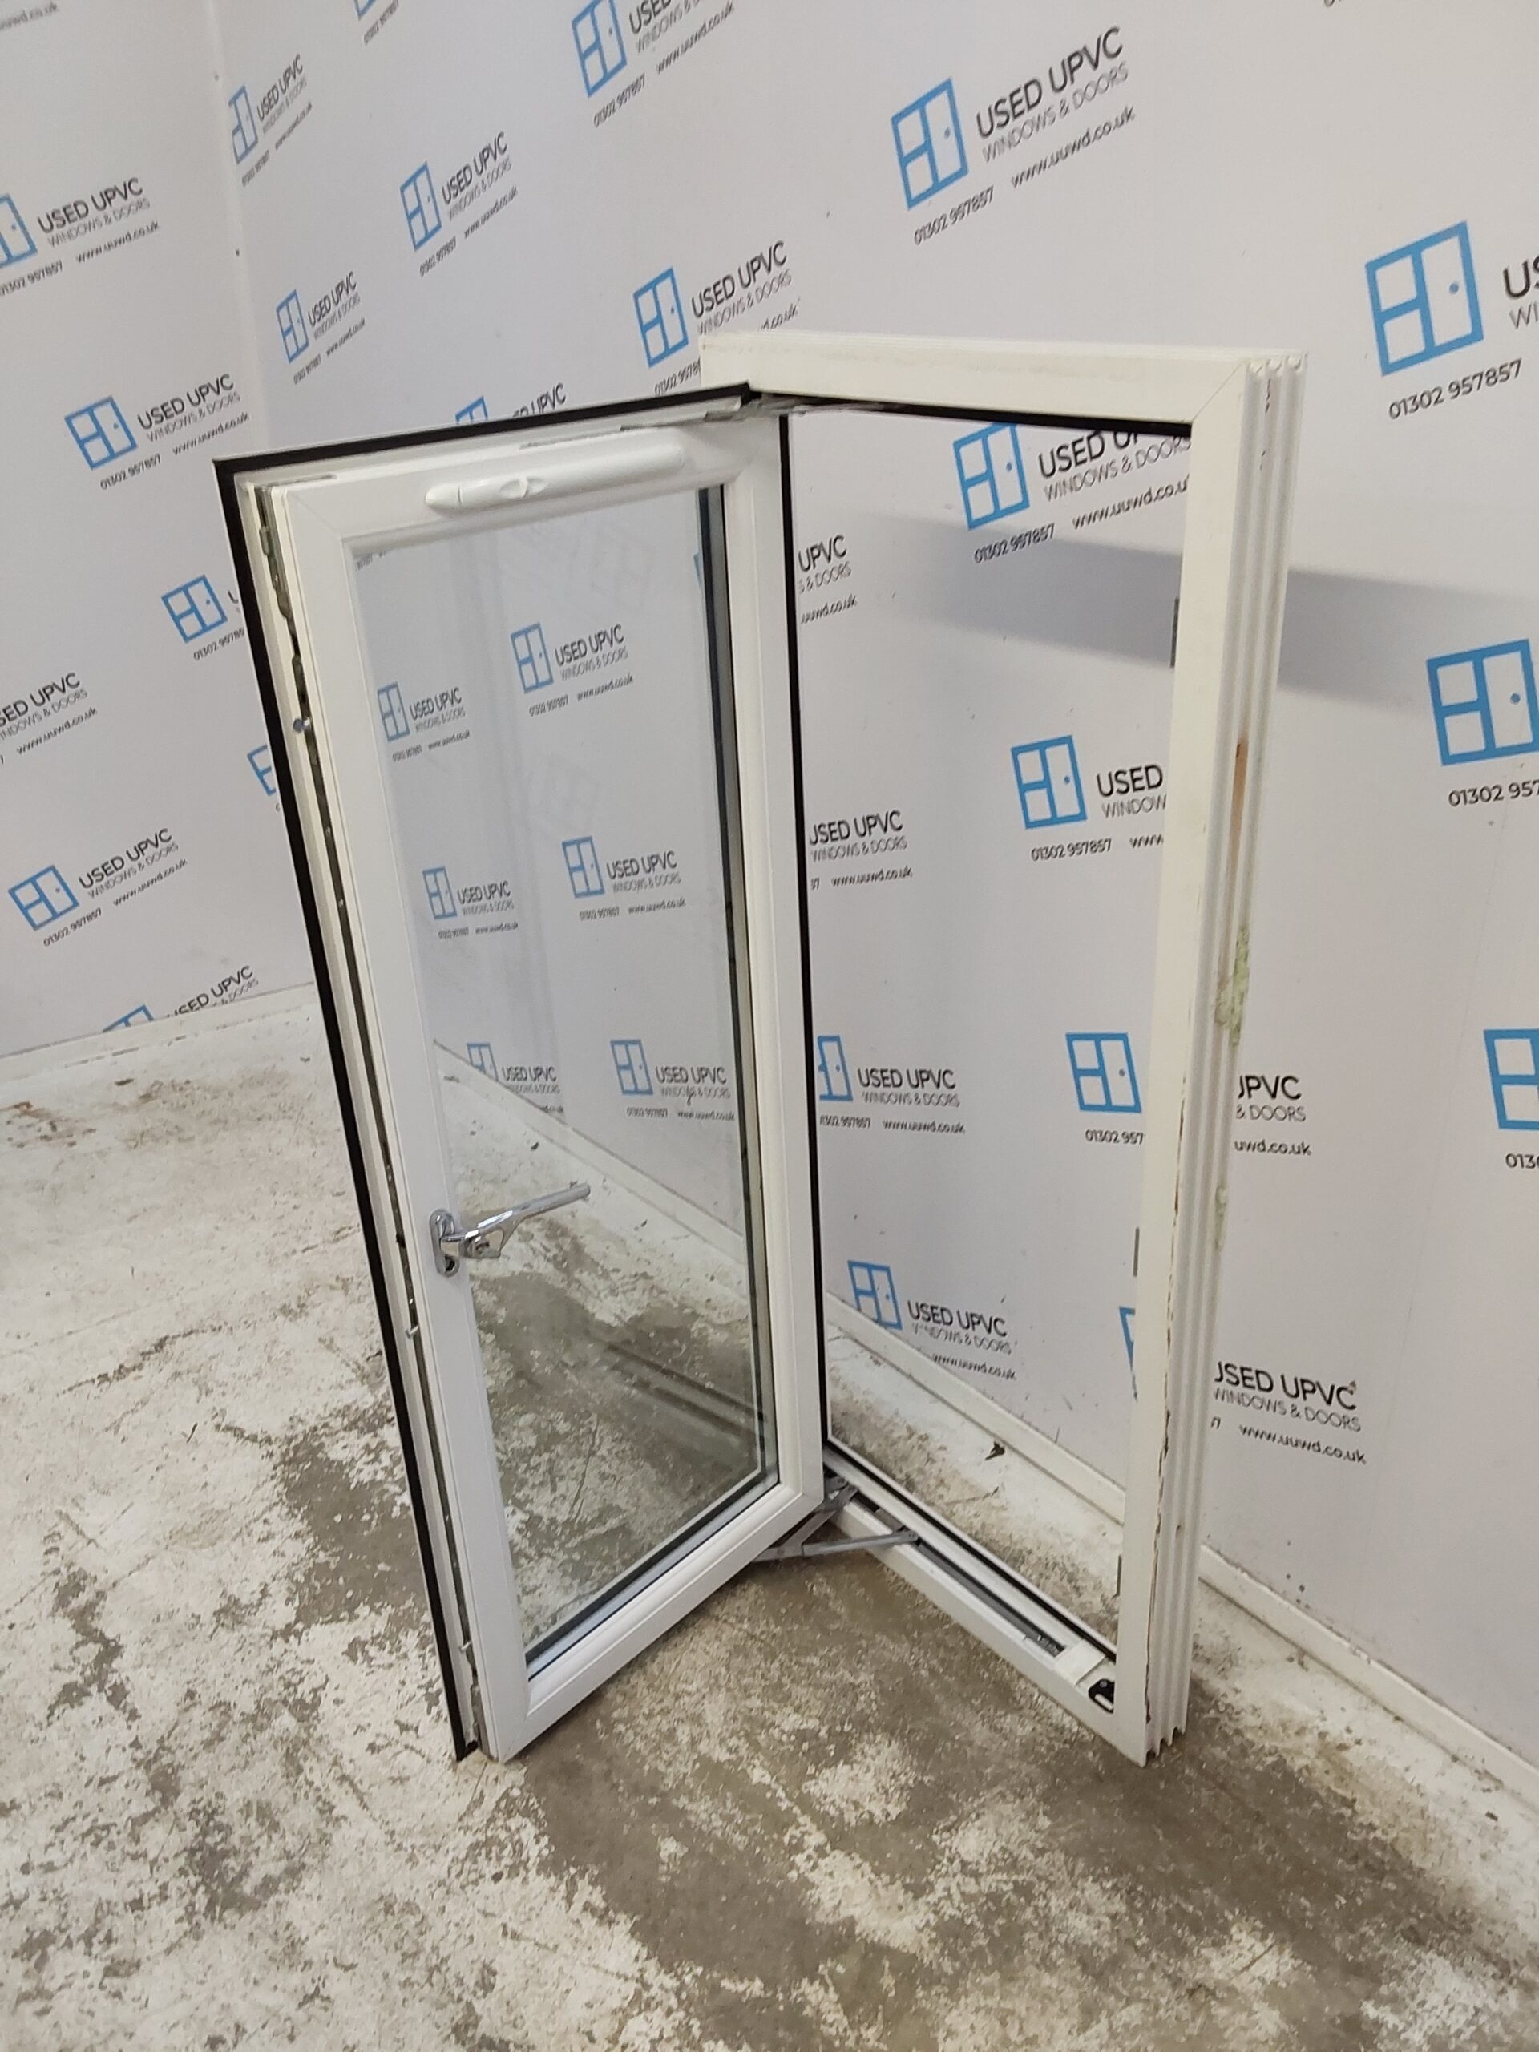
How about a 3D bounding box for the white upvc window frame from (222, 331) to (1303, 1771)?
[{"bbox_3d":[-0.017,0.139,1.467,0.595,1.330,0.587,-23,32,-34],"label":"white upvc window frame"}]

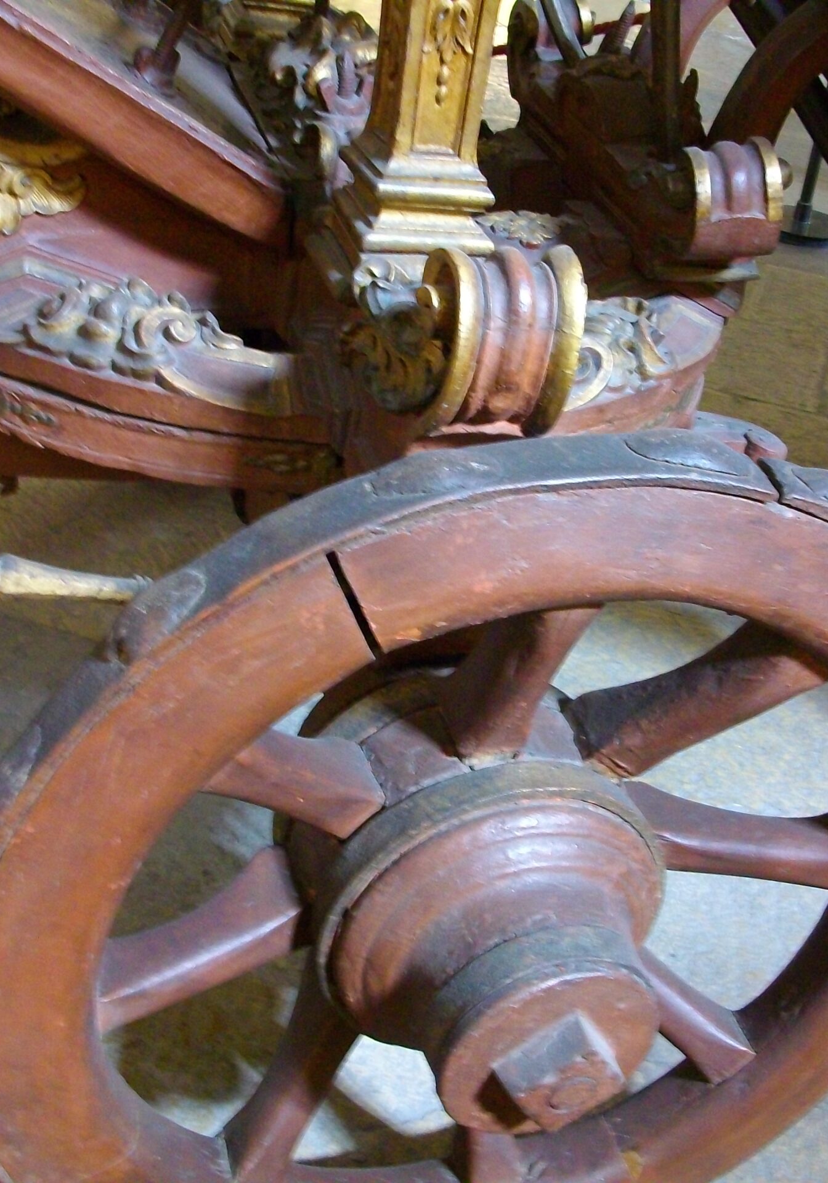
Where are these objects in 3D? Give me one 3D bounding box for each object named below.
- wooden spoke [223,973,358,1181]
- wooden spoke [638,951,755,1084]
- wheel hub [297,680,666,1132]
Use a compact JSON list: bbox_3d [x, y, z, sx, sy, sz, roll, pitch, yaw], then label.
[{"bbox_3d":[-0.118,0.485,1.463,0.047,0.227,0.061,36,-2,-34],"label":"wooden spoke"},{"bbox_3d":[0.257,0.432,1.559,0.234,0.047,0.061,42,13,-17],"label":"wooden spoke"},{"bbox_3d":[0.086,0.322,1.358,0.348,0.348,0.358,-7,35,-15],"label":"wheel hub"}]

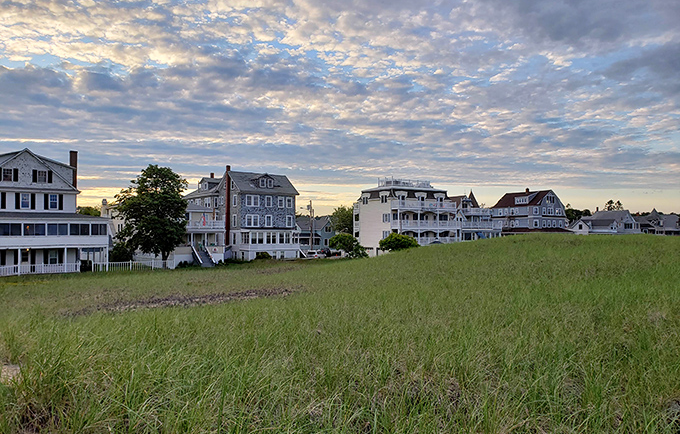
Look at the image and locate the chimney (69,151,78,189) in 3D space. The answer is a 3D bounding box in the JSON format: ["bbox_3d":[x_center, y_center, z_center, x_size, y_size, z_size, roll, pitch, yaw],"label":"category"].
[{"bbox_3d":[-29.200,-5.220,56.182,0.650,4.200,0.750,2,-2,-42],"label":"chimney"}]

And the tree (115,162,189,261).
[{"bbox_3d":[-21.600,0.053,58.525,8.400,11.800,8.000,0,-2,0],"label":"tree"}]

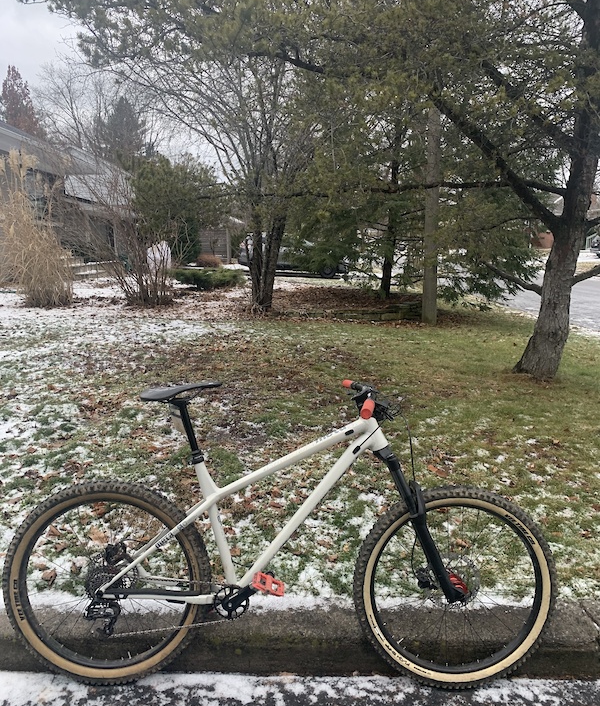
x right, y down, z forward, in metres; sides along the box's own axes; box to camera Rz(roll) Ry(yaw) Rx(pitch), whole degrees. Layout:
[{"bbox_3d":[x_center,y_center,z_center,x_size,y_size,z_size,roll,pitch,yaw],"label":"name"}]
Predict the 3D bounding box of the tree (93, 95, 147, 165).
[{"bbox_3d":[-15.600,-15.200,52.500,5.400,13.400,5.400,0,11,0],"label":"tree"}]

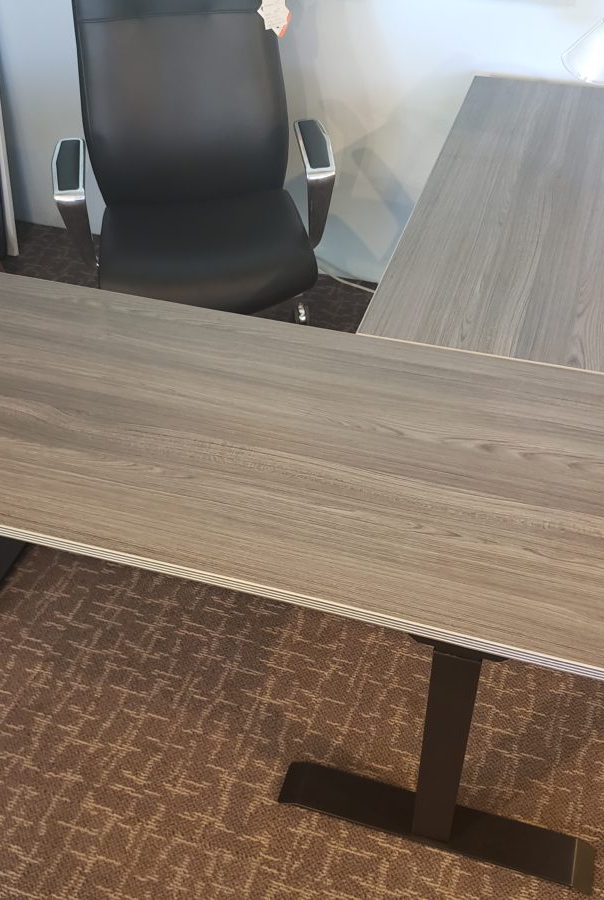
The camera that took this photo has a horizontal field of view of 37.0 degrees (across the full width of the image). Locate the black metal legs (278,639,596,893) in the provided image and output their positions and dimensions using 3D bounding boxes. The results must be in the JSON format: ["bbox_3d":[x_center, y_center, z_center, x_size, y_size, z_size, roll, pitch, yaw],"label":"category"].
[{"bbox_3d":[0.238,0.458,1.473,0.591,0.709,0.088,11,45,14],"label":"black metal legs"}]

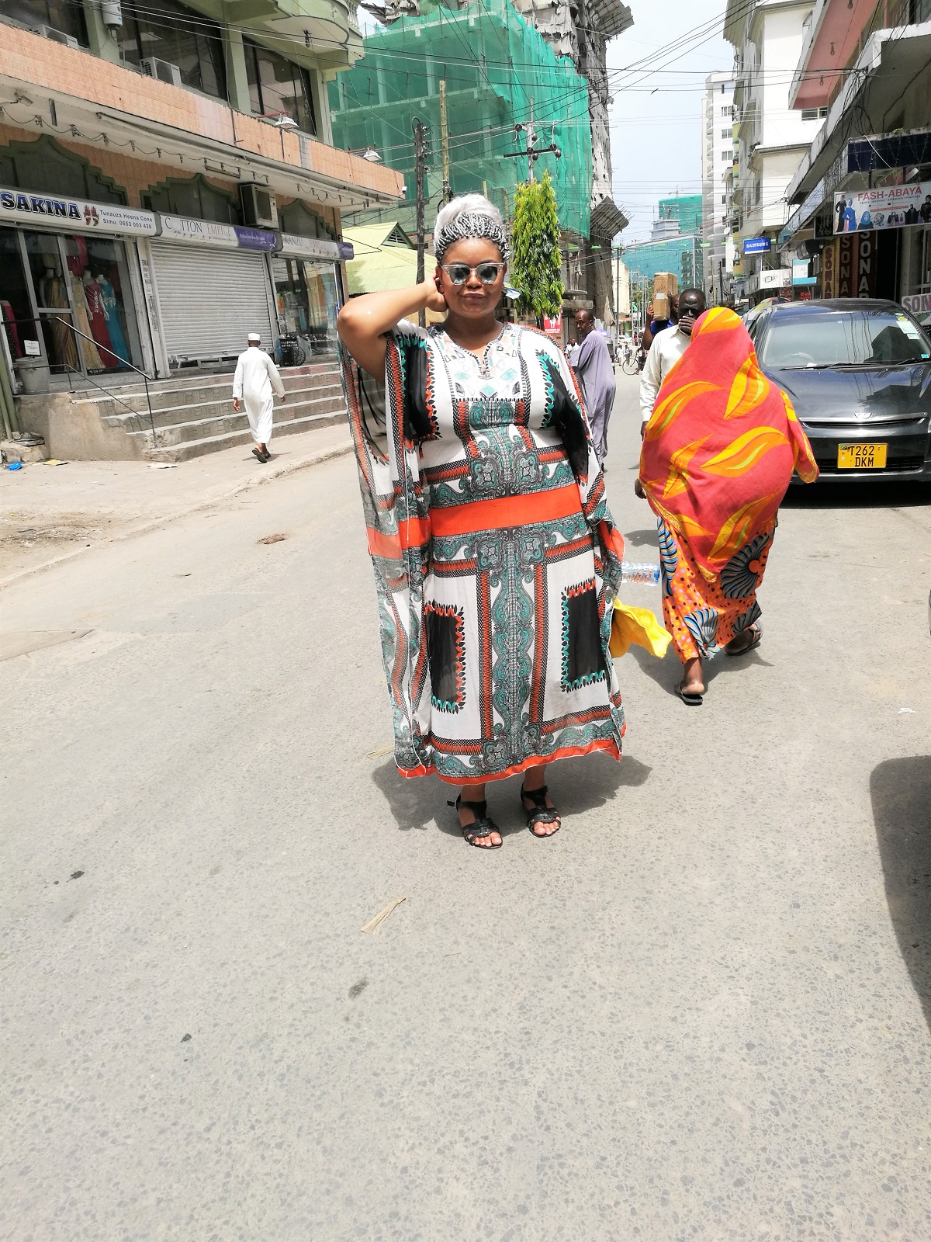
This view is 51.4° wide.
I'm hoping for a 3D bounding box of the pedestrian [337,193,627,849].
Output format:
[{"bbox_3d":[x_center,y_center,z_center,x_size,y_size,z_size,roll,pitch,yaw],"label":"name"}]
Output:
[{"bbox_3d":[0.061,-0.220,2.561,0.700,1.685,0.480,-7,16,-10],"label":"pedestrian"}]

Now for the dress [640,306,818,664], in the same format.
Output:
[{"bbox_3d":[1.048,-0.544,3.882,0.670,1.360,0.520,0,17,14],"label":"dress"}]

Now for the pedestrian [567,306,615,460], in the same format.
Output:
[{"bbox_3d":[1.376,-2.564,10.629,0.550,1.630,0.500,-7,16,-7],"label":"pedestrian"}]

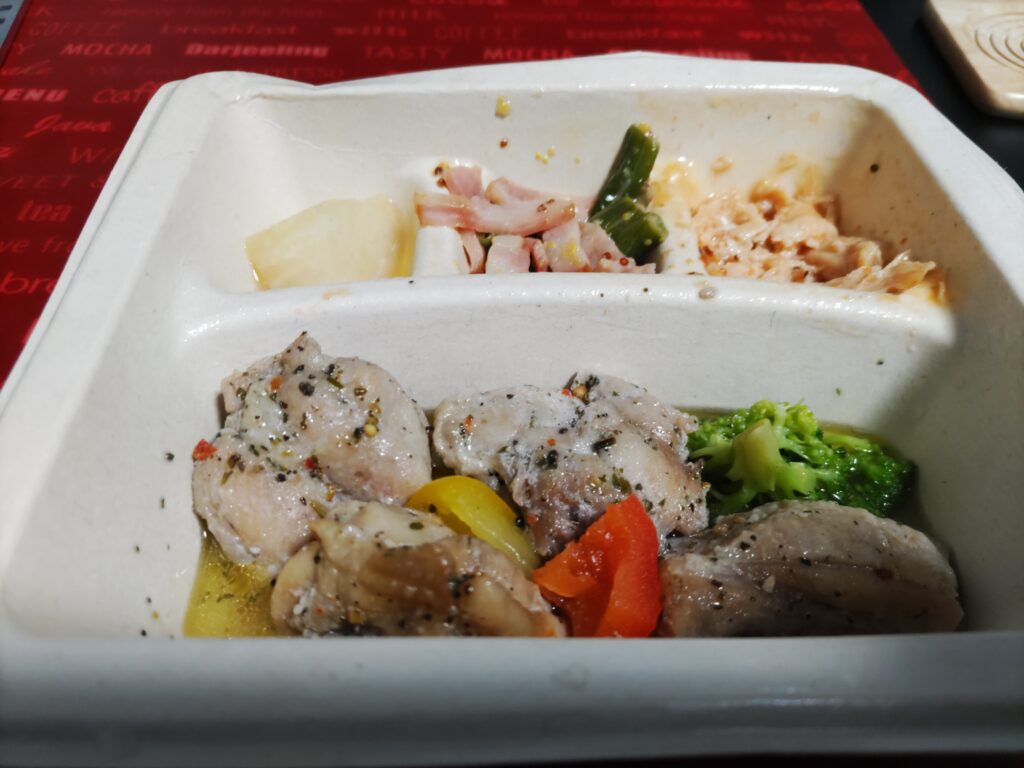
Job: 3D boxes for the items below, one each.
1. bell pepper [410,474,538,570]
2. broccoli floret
[{"bbox_3d":[-0.006,0.026,0.138,0.027,0.016,0.015,28,55,22],"label":"bell pepper"},{"bbox_3d":[0.054,0.018,0.148,0.043,0.021,0.029,8,49,7],"label":"broccoli floret"}]

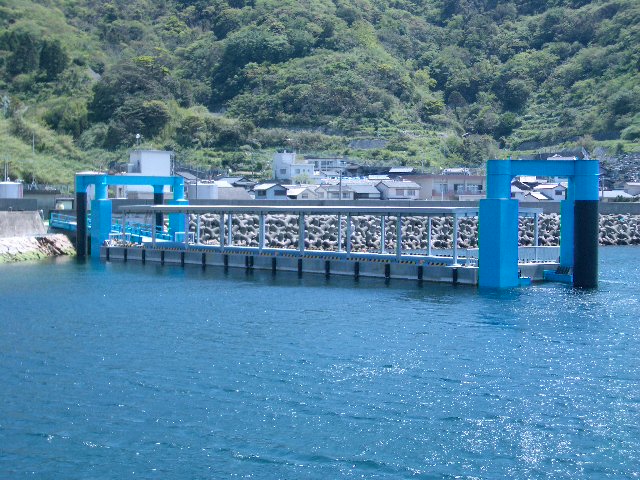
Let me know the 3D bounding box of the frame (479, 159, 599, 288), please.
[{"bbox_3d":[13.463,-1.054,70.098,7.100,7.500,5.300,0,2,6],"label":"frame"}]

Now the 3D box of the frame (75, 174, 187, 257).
[{"bbox_3d":[-18.261,-2.377,110.982,10.000,7.400,5.000,-2,3,-40],"label":"frame"}]

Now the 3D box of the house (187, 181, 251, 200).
[{"bbox_3d":[-19.000,-8.117,214.849,12.000,6.000,8.000,0,2,-9],"label":"house"}]

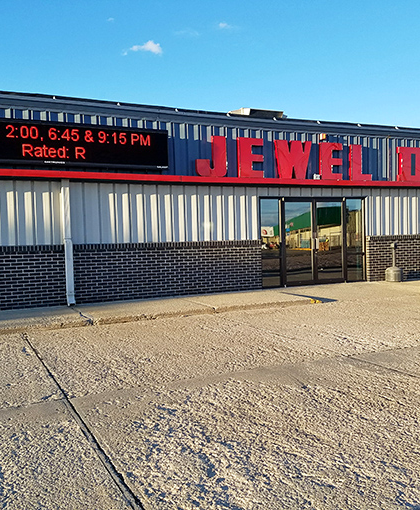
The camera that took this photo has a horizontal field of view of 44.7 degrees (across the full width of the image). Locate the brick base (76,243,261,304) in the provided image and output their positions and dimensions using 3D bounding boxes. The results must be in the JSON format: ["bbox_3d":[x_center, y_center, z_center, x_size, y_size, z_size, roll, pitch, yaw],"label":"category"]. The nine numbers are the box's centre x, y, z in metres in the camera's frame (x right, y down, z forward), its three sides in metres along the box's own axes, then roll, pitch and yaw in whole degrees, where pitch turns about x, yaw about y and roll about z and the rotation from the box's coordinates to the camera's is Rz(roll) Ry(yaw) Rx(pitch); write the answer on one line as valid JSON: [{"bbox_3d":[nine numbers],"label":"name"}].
[{"bbox_3d":[-0.755,0.289,10.895,4.220,1.175,0.170,-2,2,-25],"label":"brick base"}]

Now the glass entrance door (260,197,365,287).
[{"bbox_3d":[2.585,-0.337,12.477,3.150,2.140,0.130,-2,2,-25],"label":"glass entrance door"}]

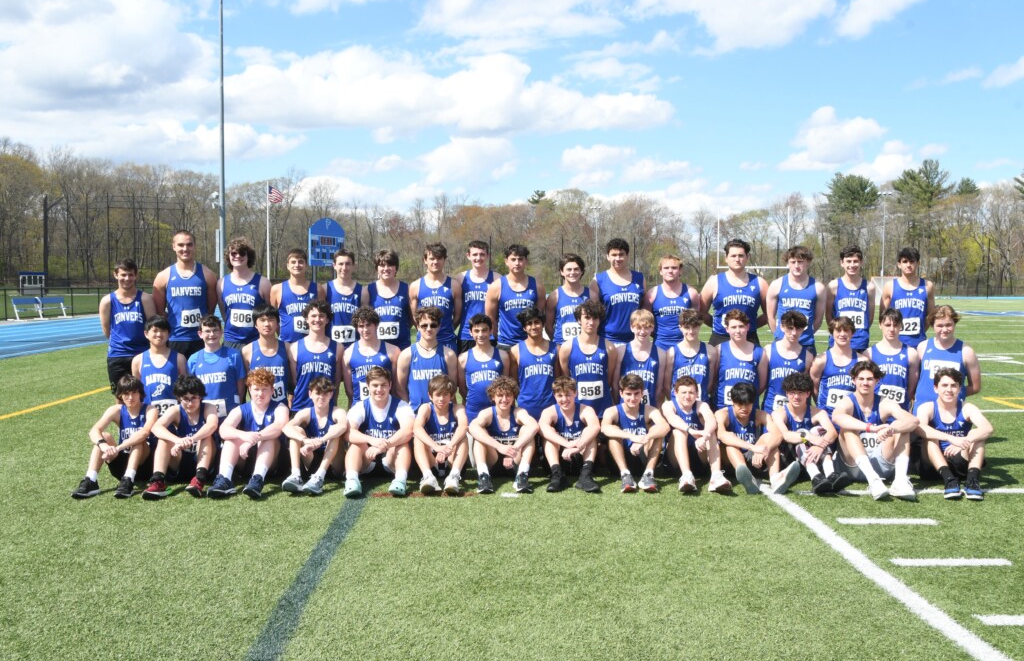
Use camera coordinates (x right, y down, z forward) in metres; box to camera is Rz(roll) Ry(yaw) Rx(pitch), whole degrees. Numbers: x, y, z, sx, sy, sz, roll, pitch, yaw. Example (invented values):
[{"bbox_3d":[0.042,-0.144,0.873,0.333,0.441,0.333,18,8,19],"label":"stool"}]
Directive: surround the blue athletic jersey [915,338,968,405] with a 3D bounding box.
[{"bbox_3d":[3.317,0.376,7.280,0.430,0.630,0.270,1,3,12],"label":"blue athletic jersey"}]

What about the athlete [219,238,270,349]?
[{"bbox_3d":[-2.211,0.134,7.769,0.450,1.783,0.320,0,3,-8],"label":"athlete"}]

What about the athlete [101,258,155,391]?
[{"bbox_3d":[-3.324,0.225,8.125,0.493,1.692,0.340,-1,3,-17],"label":"athlete"}]

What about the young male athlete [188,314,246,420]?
[{"bbox_3d":[-2.426,0.472,7.788,0.475,1.235,0.520,0,3,-8],"label":"young male athlete"}]

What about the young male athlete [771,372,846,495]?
[{"bbox_3d":[2.224,0.735,7.090,0.561,0.818,0.860,0,3,9],"label":"young male athlete"}]

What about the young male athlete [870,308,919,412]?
[{"bbox_3d":[3.103,0.451,7.784,0.470,1.288,0.520,1,3,18],"label":"young male athlete"}]

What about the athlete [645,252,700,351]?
[{"bbox_3d":[1.401,0.217,8.220,0.507,1.742,0.350,0,3,5],"label":"athlete"}]

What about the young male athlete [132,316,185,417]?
[{"bbox_3d":[-2.852,0.496,7.694,0.460,1.236,0.600,-1,3,-10],"label":"young male athlete"}]

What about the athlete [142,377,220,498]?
[{"bbox_3d":[-2.434,0.747,6.964,0.566,0.807,0.860,0,3,-10],"label":"athlete"}]

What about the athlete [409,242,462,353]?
[{"bbox_3d":[-0.664,0.148,8.219,0.490,1.848,0.330,0,3,-4],"label":"athlete"}]

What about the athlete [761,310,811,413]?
[{"bbox_3d":[2.275,0.456,7.787,0.434,1.268,0.520,1,3,13],"label":"athlete"}]

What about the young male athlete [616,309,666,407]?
[{"bbox_3d":[0.992,0.453,7.365,0.440,1.234,0.600,1,3,4],"label":"young male athlete"}]

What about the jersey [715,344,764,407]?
[{"bbox_3d":[1.841,0.391,7.588,0.383,0.613,0.260,0,3,7],"label":"jersey"}]

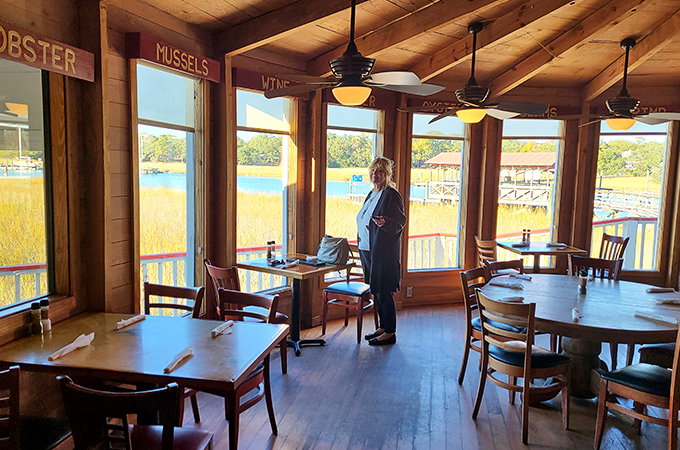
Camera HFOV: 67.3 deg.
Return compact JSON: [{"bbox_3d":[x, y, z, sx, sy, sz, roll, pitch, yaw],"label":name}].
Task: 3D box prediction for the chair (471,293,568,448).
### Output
[{"bbox_3d":[1.155,0.843,3.231,0.460,0.860,0.440,-2,7,-34],"label":"chair"}]

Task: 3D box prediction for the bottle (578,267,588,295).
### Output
[{"bbox_3d":[1.735,0.404,3.633,0.055,0.165,0.055,4,7,26],"label":"bottle"}]

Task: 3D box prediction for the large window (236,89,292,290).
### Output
[{"bbox_3d":[-0.681,-0.265,4.644,0.120,1.810,0.690,7,8,44],"label":"large window"}]

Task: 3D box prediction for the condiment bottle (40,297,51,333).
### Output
[{"bbox_3d":[-1.460,0.446,2.535,0.046,0.155,0.046,1,6,0],"label":"condiment bottle"}]

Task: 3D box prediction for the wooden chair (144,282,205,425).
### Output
[{"bbox_3d":[-1.070,0.814,2.988,0.430,0.860,0.470,2,6,8],"label":"wooden chair"}]

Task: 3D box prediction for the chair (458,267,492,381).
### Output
[{"bbox_3d":[1.189,0.778,3.809,0.480,0.860,0.430,5,7,34],"label":"chair"}]

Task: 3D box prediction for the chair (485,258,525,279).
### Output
[{"bbox_3d":[1.474,0.740,4.222,0.430,0.860,0.480,-1,6,-19],"label":"chair"}]

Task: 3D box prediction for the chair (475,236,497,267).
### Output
[{"bbox_3d":[1.877,0.585,6.003,0.470,0.860,0.430,0,6,-13],"label":"chair"}]

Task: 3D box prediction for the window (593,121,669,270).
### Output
[{"bbox_3d":[3.492,-0.323,6.214,0.796,1.813,0.100,1,6,-2],"label":"window"}]

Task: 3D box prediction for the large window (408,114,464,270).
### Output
[{"bbox_3d":[1.149,-0.354,5.981,0.740,1.810,0.120,0,6,-18],"label":"large window"}]

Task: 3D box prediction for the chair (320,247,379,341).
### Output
[{"bbox_3d":[0.129,0.634,4.935,0.430,0.860,0.480,5,7,30],"label":"chair"}]

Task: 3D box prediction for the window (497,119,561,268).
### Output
[{"bbox_3d":[2.322,-0.355,6.270,0.770,1.810,0.120,1,6,-6],"label":"window"}]

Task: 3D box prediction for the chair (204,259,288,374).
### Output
[{"bbox_3d":[-0.707,0.720,3.932,0.440,0.880,0.480,7,8,44],"label":"chair"}]

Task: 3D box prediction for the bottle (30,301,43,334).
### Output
[{"bbox_3d":[-1.494,0.455,2.522,0.052,0.155,0.052,-2,7,-31],"label":"bottle"}]

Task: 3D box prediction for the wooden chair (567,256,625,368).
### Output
[{"bbox_3d":[2.173,0.735,4.459,0.440,0.880,0.480,5,7,32],"label":"wooden chair"}]

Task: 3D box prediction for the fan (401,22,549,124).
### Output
[{"bbox_3d":[1.122,-1.274,4.293,1.280,0.821,1.280,1,6,0],"label":"fan"}]

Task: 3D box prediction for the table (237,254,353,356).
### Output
[{"bbox_3d":[-0.390,0.716,4.572,0.720,0.750,0.720,6,7,35],"label":"table"}]

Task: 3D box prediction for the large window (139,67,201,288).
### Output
[{"bbox_3d":[-1.209,-0.155,3.638,0.100,1.813,0.662,3,6,18],"label":"large window"}]

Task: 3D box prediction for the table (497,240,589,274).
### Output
[{"bbox_3d":[2.345,0.643,6.037,0.760,0.760,0.760,1,6,-4],"label":"table"}]

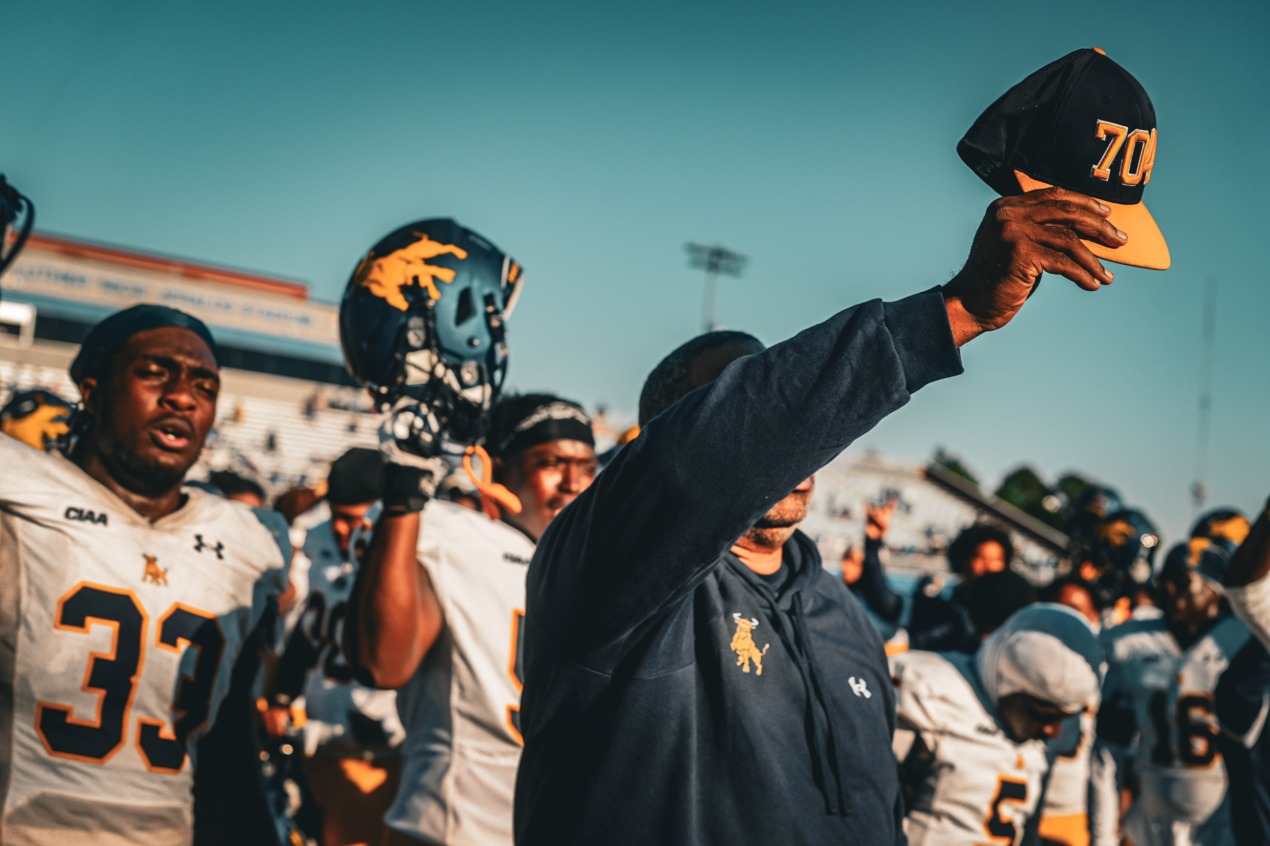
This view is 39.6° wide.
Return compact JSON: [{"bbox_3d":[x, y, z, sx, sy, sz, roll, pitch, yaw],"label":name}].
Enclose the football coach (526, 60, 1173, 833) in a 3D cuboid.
[{"bbox_3d":[0.157,0.699,1.725,0.710,2.010,0.560,1,-8,39],"label":"football coach"}]

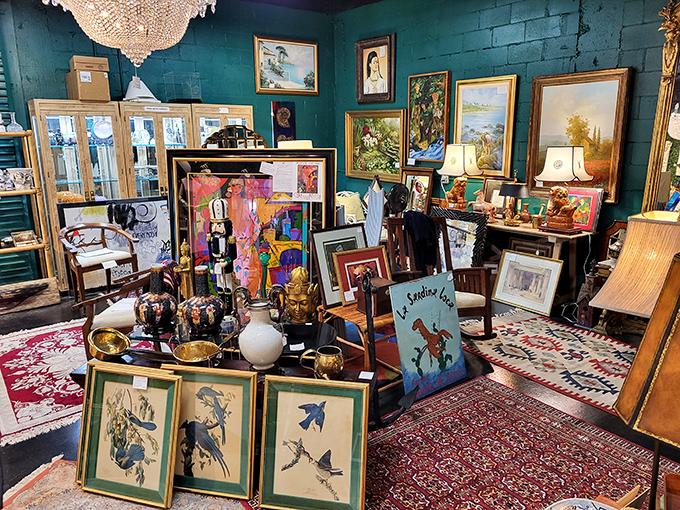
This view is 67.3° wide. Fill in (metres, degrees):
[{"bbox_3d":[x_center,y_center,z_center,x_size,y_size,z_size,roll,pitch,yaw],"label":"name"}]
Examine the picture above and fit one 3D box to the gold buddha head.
[{"bbox_3d":[-0.223,0.229,3.016,0.198,0.321,0.200,3,14,14],"label":"gold buddha head"}]

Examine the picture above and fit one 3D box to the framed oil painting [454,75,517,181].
[{"bbox_3d":[1.651,-1.466,5.891,0.055,1.090,0.795,-11,17,-38],"label":"framed oil painting"}]

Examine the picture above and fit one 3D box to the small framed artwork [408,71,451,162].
[{"bbox_3d":[1.123,-1.738,6.503,0.045,1.070,0.675,-11,17,-38],"label":"small framed artwork"}]

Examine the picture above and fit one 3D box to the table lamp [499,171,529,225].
[{"bbox_3d":[1.715,-0.577,5.042,0.280,0.509,0.260,10,17,39],"label":"table lamp"}]

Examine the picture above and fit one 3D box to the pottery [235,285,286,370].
[{"bbox_3d":[-0.358,0.329,2.323,0.240,0.387,0.210,2,13,11],"label":"pottery"}]

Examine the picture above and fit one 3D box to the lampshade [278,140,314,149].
[{"bbox_3d":[-0.483,-1.086,5.532,0.420,0.280,0.420,-2,13,-4],"label":"lampshade"}]

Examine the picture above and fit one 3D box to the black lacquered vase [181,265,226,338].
[{"bbox_3d":[-0.747,0.254,2.806,0.245,0.389,0.245,-1,13,0],"label":"black lacquered vase"}]

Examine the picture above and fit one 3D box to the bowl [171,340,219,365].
[{"bbox_3d":[-0.738,0.541,2.634,0.235,0.090,0.235,-6,14,-20],"label":"bowl"}]

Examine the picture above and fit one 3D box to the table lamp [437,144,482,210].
[{"bbox_3d":[1.248,-0.770,5.357,0.355,0.750,0.355,-11,17,-38],"label":"table lamp"}]

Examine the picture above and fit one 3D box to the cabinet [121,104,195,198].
[{"bbox_3d":[-2.181,-0.789,6.176,0.800,1.990,0.410,-11,17,-37],"label":"cabinet"}]

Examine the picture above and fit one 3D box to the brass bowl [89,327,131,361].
[{"bbox_3d":[-1.258,0.506,2.774,0.230,0.095,0.230,13,23,-24],"label":"brass bowl"}]

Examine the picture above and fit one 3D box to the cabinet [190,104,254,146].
[{"bbox_3d":[-1.541,-0.916,6.673,0.810,1.990,0.410,-11,17,-37],"label":"cabinet"}]

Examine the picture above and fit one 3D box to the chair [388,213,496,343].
[{"bbox_3d":[0.734,0.200,4.040,0.600,0.950,0.770,-9,15,-31],"label":"chair"}]

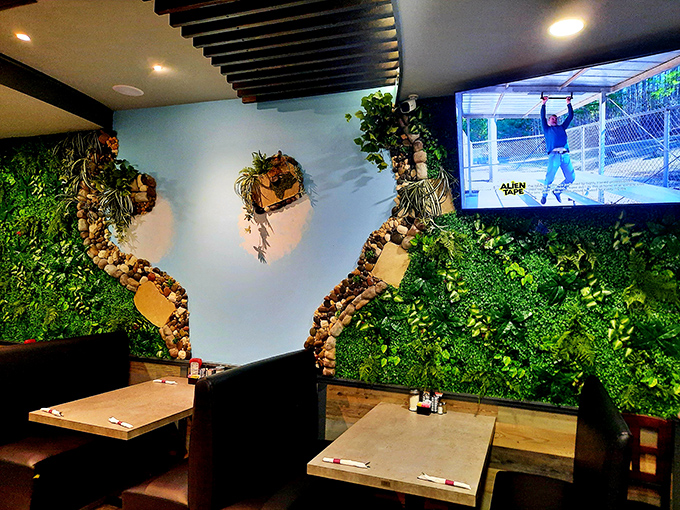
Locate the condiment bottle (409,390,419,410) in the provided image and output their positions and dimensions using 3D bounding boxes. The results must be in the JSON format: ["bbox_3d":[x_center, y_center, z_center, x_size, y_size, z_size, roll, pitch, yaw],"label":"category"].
[{"bbox_3d":[0.493,0.960,3.252,0.062,0.138,0.062,1,-2,21],"label":"condiment bottle"}]

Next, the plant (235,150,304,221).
[{"bbox_3d":[-0.530,-0.516,3.721,0.440,0.475,0.280,1,-2,21],"label":"plant"}]

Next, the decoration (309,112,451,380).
[{"bbox_3d":[0.255,-0.088,3.475,0.980,1.920,0.150,1,-2,21],"label":"decoration"}]

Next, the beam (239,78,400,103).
[{"bbox_3d":[-0.173,-1.230,3.623,1.225,0.100,0.045,1,-2,21],"label":"beam"}]

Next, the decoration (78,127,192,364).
[{"bbox_3d":[-1.811,-0.136,4.244,1.250,1.940,0.190,1,-2,21],"label":"decoration"}]

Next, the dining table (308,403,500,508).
[{"bbox_3d":[0.413,1.385,2.696,0.760,0.760,1.225,1,-2,21],"label":"dining table"}]

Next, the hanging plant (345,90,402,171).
[{"bbox_3d":[0.237,-0.857,3.410,0.340,0.470,0.300,1,-2,21],"label":"hanging plant"}]

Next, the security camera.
[{"bbox_3d":[0.474,-1.026,3.349,0.085,0.135,0.160,1,-3,33],"label":"security camera"}]

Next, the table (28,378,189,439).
[{"bbox_3d":[-1.270,1.346,3.318,0.755,0.760,1.220,1,-2,21],"label":"table"}]

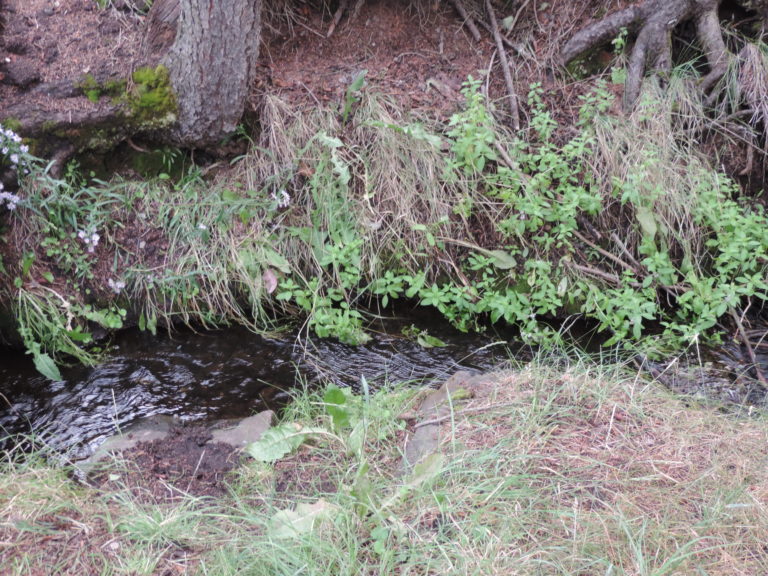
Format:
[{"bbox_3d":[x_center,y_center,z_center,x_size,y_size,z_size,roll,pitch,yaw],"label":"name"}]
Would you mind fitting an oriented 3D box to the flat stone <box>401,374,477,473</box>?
[{"bbox_3d":[0.131,0.345,2.513,0.160,0.080,0.420,8,27,17],"label":"flat stone"}]

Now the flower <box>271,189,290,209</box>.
[{"bbox_3d":[-0.328,-0.283,3.300,0.058,0.055,0.045,0,26,0],"label":"flower"}]

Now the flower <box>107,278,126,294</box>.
[{"bbox_3d":[-0.808,-0.004,3.150,0.056,0.046,0.045,0,26,0],"label":"flower"}]

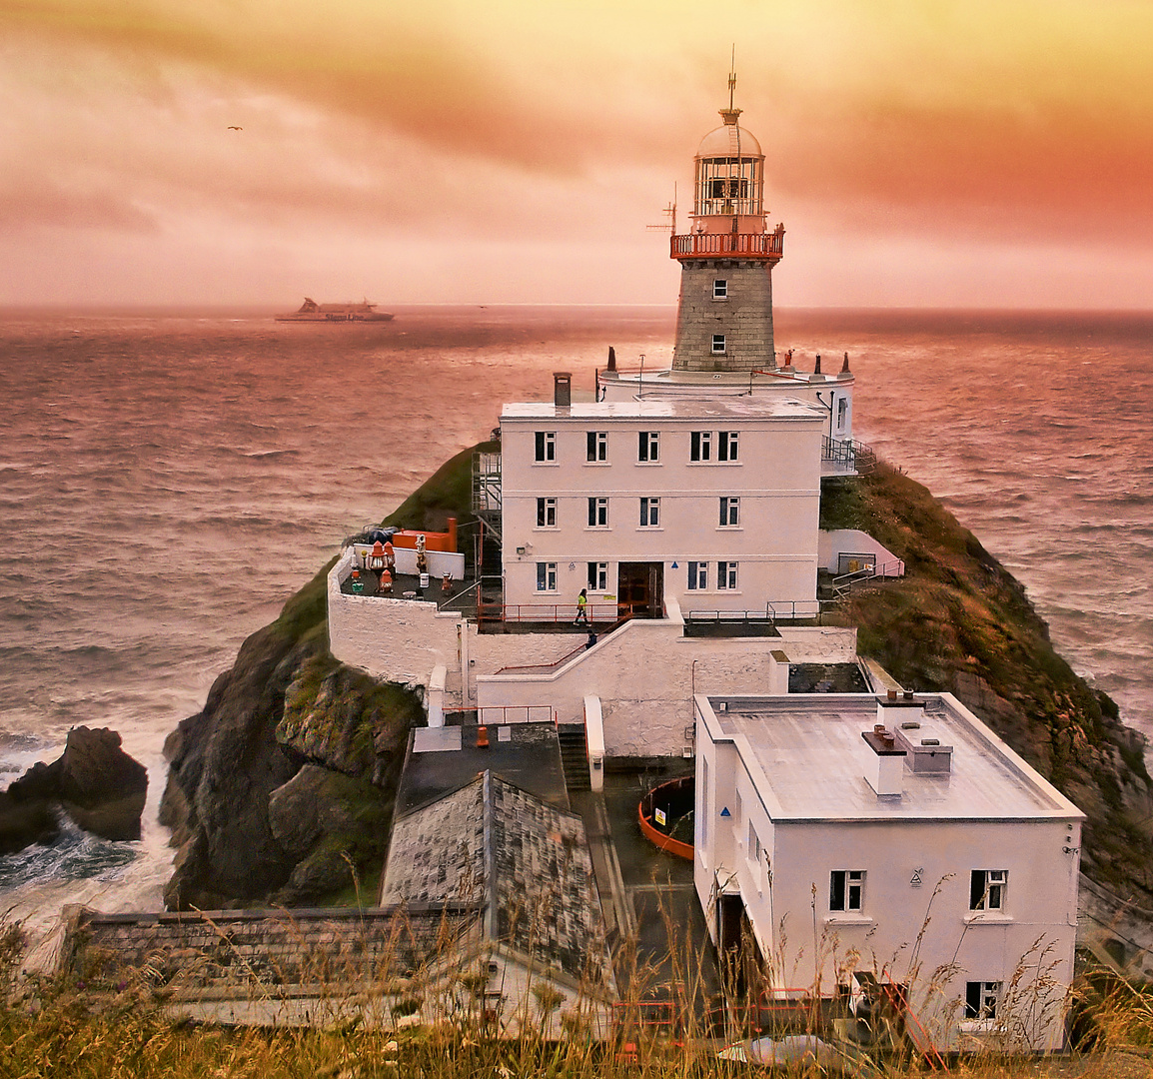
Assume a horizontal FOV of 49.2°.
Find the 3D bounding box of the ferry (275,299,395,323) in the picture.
[{"bbox_3d":[-414.675,-392.746,2155.662,209.000,40.000,27.000,-1,11,-8],"label":"ferry"}]

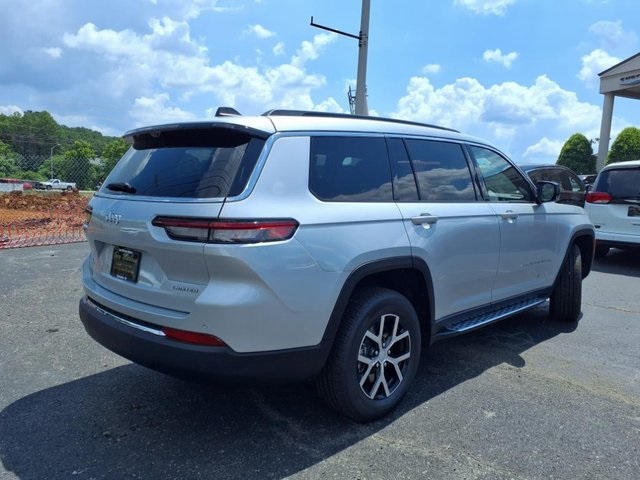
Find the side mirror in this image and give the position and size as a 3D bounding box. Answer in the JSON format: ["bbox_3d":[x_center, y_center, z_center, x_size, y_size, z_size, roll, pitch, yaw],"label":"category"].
[{"bbox_3d":[1.907,-0.399,4.170,0.110,0.170,0.185,-5,7,-44],"label":"side mirror"}]

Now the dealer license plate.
[{"bbox_3d":[-1.062,0.136,2.729,0.020,0.165,0.315,6,-1,-44],"label":"dealer license plate"}]

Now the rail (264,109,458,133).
[{"bbox_3d":[0.391,-0.759,3.233,1.900,0.080,0.065,-7,9,-43],"label":"rail"}]

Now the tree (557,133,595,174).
[{"bbox_3d":[12.357,-2.973,24.185,1.900,4.358,1.900,3,6,27],"label":"tree"}]

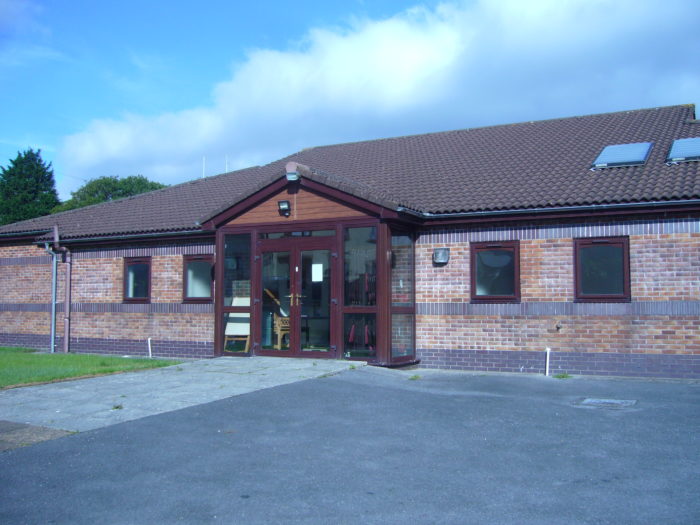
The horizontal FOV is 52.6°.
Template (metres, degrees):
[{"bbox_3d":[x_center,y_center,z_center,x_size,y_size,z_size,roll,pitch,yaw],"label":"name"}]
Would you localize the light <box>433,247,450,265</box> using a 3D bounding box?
[{"bbox_3d":[1.653,-0.134,12.832,0.250,0.270,0.140,-2,-4,24],"label":"light"}]

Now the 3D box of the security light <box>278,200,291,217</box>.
[{"bbox_3d":[-1.170,-0.957,12.679,0.190,0.280,0.150,-2,-4,24],"label":"security light"}]

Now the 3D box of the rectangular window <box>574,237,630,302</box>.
[{"bbox_3d":[4.187,0.132,11.768,0.890,1.090,0.100,-2,-4,24],"label":"rectangular window"}]

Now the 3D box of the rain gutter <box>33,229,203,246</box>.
[{"bbox_3d":[-5.144,-0.538,15.434,4.870,0.110,0.130,-2,-4,24],"label":"rain gutter"}]

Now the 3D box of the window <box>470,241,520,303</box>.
[{"bbox_3d":[2.571,0.190,12.498,0.890,1.080,0.100,-2,-4,24],"label":"window"}]

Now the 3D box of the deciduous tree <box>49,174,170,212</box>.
[{"bbox_3d":[-13.364,-0.582,39.715,7.800,8.800,7.500,-2,-4,24],"label":"deciduous tree"}]

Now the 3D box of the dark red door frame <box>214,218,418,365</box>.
[{"bbox_3d":[-0.662,0.534,13.144,3.520,2.460,1.300,-2,-4,24],"label":"dark red door frame"}]

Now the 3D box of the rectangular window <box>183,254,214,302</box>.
[{"bbox_3d":[-3.367,0.385,15.852,0.890,1.090,0.100,-2,-4,24],"label":"rectangular window"}]

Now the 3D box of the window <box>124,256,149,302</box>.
[{"bbox_3d":[-4.952,0.427,16.570,0.870,1.090,0.100,-2,-4,24],"label":"window"}]

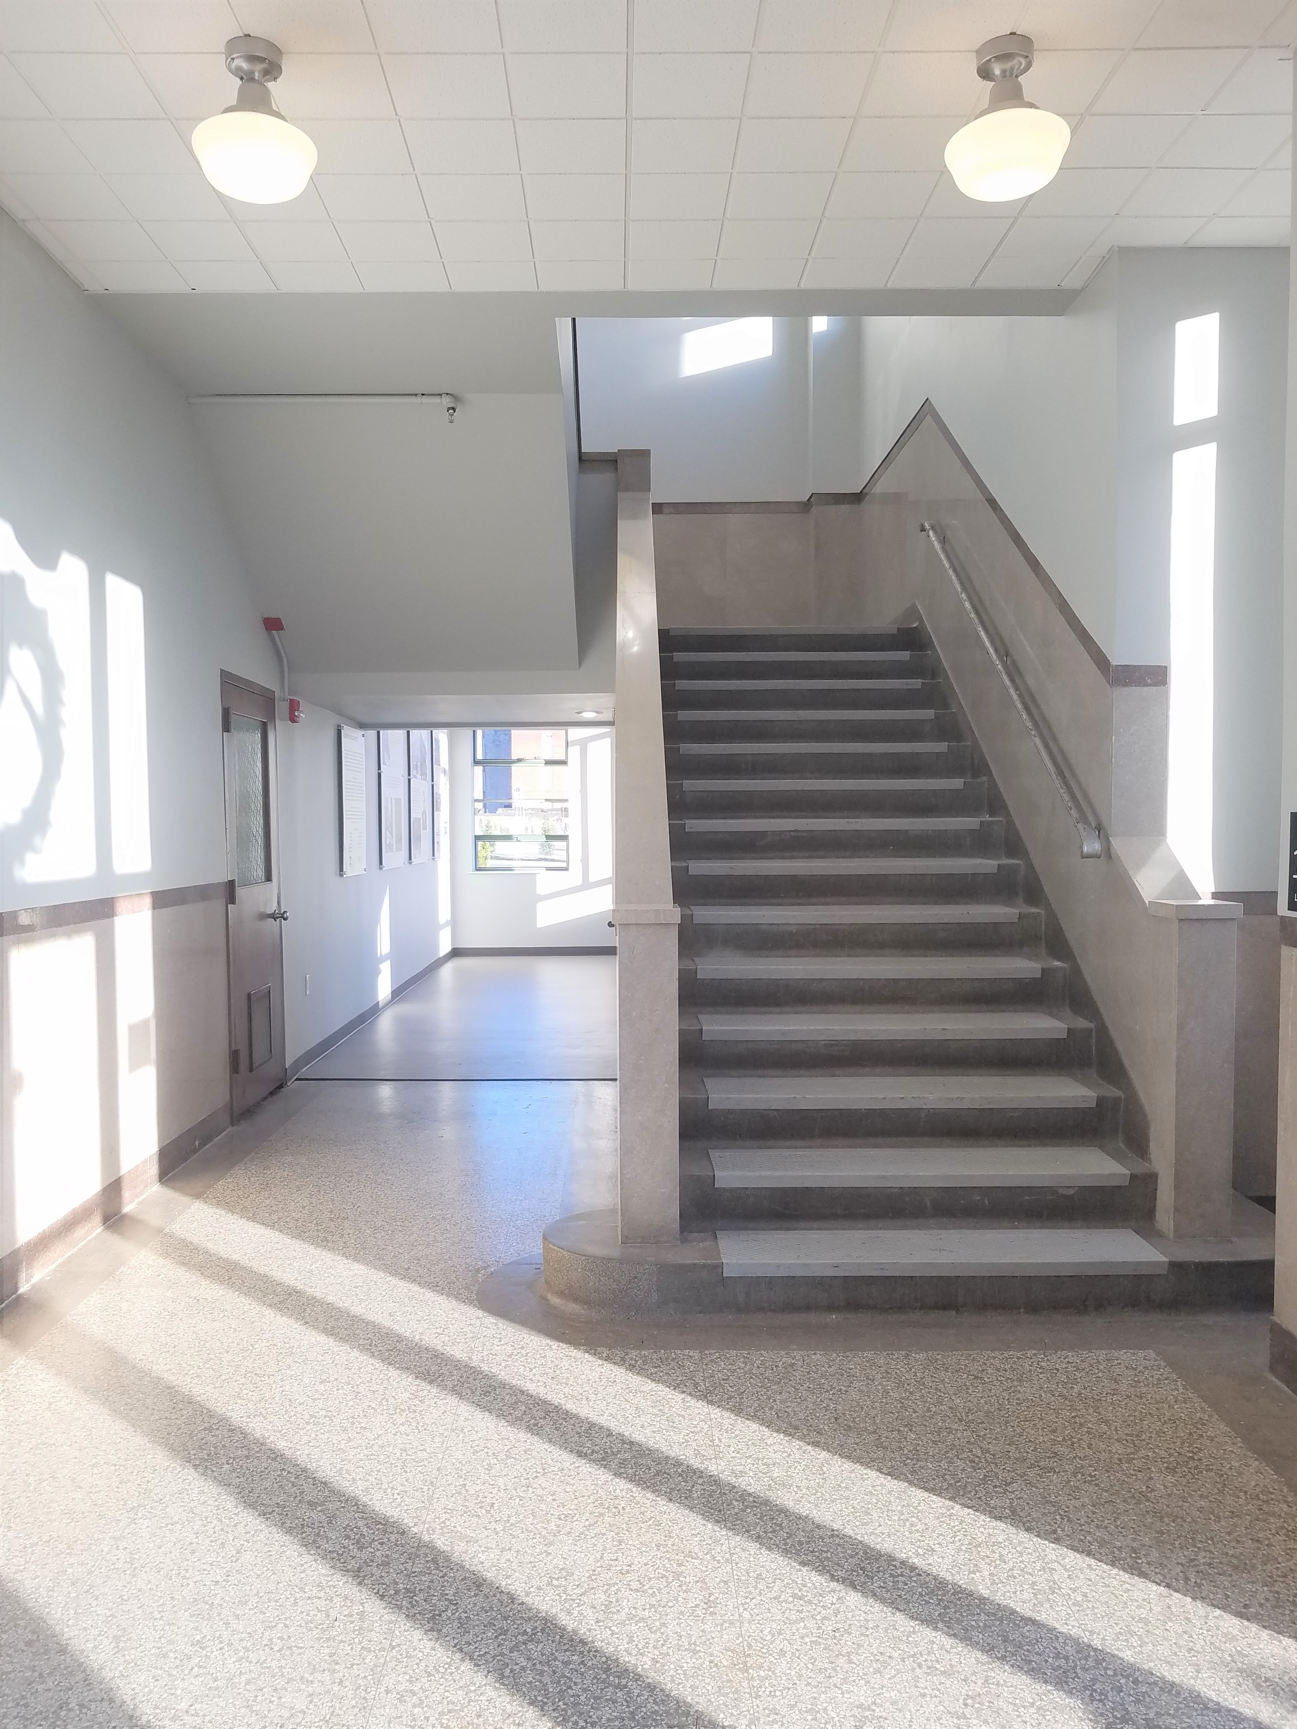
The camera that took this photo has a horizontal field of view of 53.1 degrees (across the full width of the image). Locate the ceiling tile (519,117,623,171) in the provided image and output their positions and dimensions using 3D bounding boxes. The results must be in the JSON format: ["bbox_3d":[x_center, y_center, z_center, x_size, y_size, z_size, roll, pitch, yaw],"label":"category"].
[{"bbox_3d":[-0.208,-2.011,3.621,0.305,0.019,0.300,-1,2,-1],"label":"ceiling tile"}]

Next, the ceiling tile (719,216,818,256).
[{"bbox_3d":[0.388,-2.031,4.199,0.302,0.020,0.300,-1,2,-1],"label":"ceiling tile"}]

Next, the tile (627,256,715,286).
[{"bbox_3d":[0.086,-2.045,4.478,0.300,0.020,0.250,0,3,-1],"label":"tile"}]

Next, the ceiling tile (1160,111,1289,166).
[{"bbox_3d":[1.630,-2.030,3.643,0.305,0.019,0.300,-1,2,-1],"label":"ceiling tile"}]

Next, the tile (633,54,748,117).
[{"bbox_3d":[0.104,-1.984,3.296,0.302,0.020,0.302,-1,3,-1],"label":"tile"}]

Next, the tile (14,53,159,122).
[{"bbox_3d":[-1.401,-1.965,3.267,0.302,0.020,0.302,-1,3,-1],"label":"tile"}]

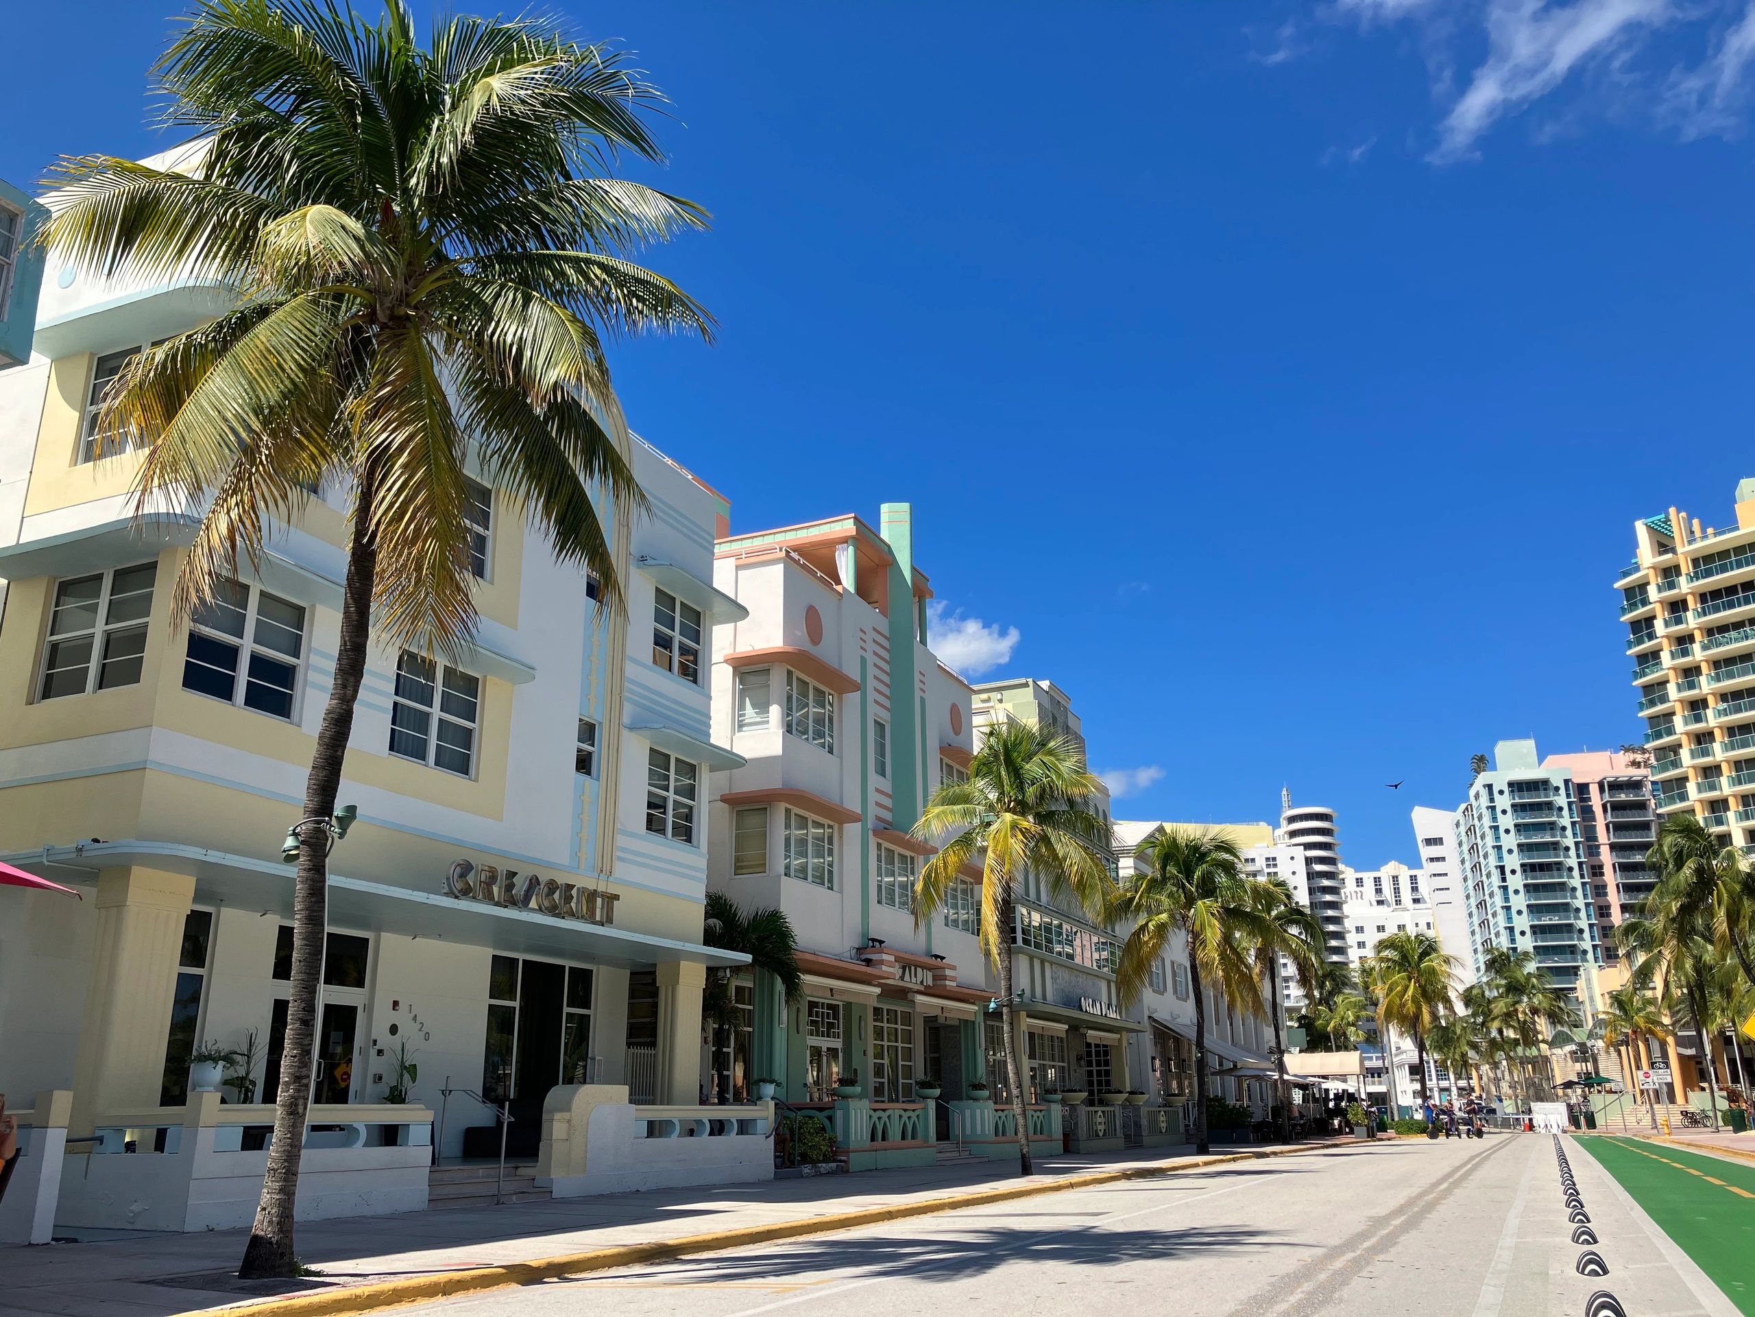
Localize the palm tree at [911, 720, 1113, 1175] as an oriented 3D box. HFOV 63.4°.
[{"bbox_3d":[2.408,4.828,24.666,3.685,7.814,3.685,-1,-18,0],"label":"palm tree"}]

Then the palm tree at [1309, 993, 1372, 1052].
[{"bbox_3d":[29.100,25.034,88.666,3.906,8.342,3.906,-9,-20,23],"label":"palm tree"}]

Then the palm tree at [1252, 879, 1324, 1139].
[{"bbox_3d":[13.607,11.851,48.223,3.691,8.765,3.691,-9,-20,23],"label":"palm tree"}]

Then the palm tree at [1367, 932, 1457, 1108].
[{"bbox_3d":[27.284,18.592,71.157,4.716,9.808,4.716,-9,-20,23],"label":"palm tree"}]

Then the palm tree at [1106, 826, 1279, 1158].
[{"bbox_3d":[8.184,8.375,36.291,4.581,8.123,4.581,-9,-20,23],"label":"palm tree"}]

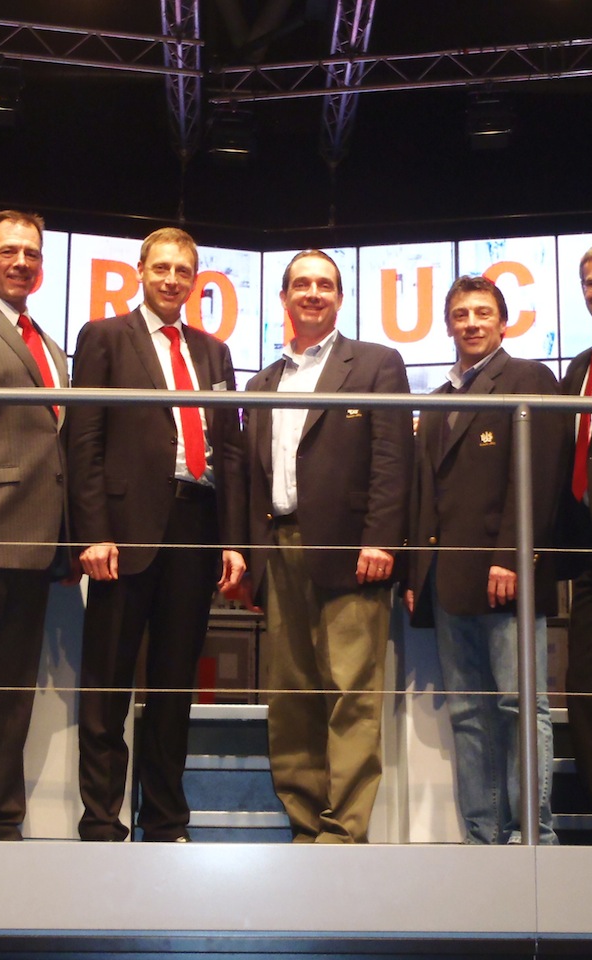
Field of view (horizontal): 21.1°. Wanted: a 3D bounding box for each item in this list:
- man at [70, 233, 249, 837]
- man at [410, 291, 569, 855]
[{"bbox_3d":[-0.387,0.142,4.535,0.550,1.807,0.360,6,-12,-29],"label":"man"},{"bbox_3d":[0.551,0.220,4.556,0.530,1.679,0.360,-8,-14,39],"label":"man"}]

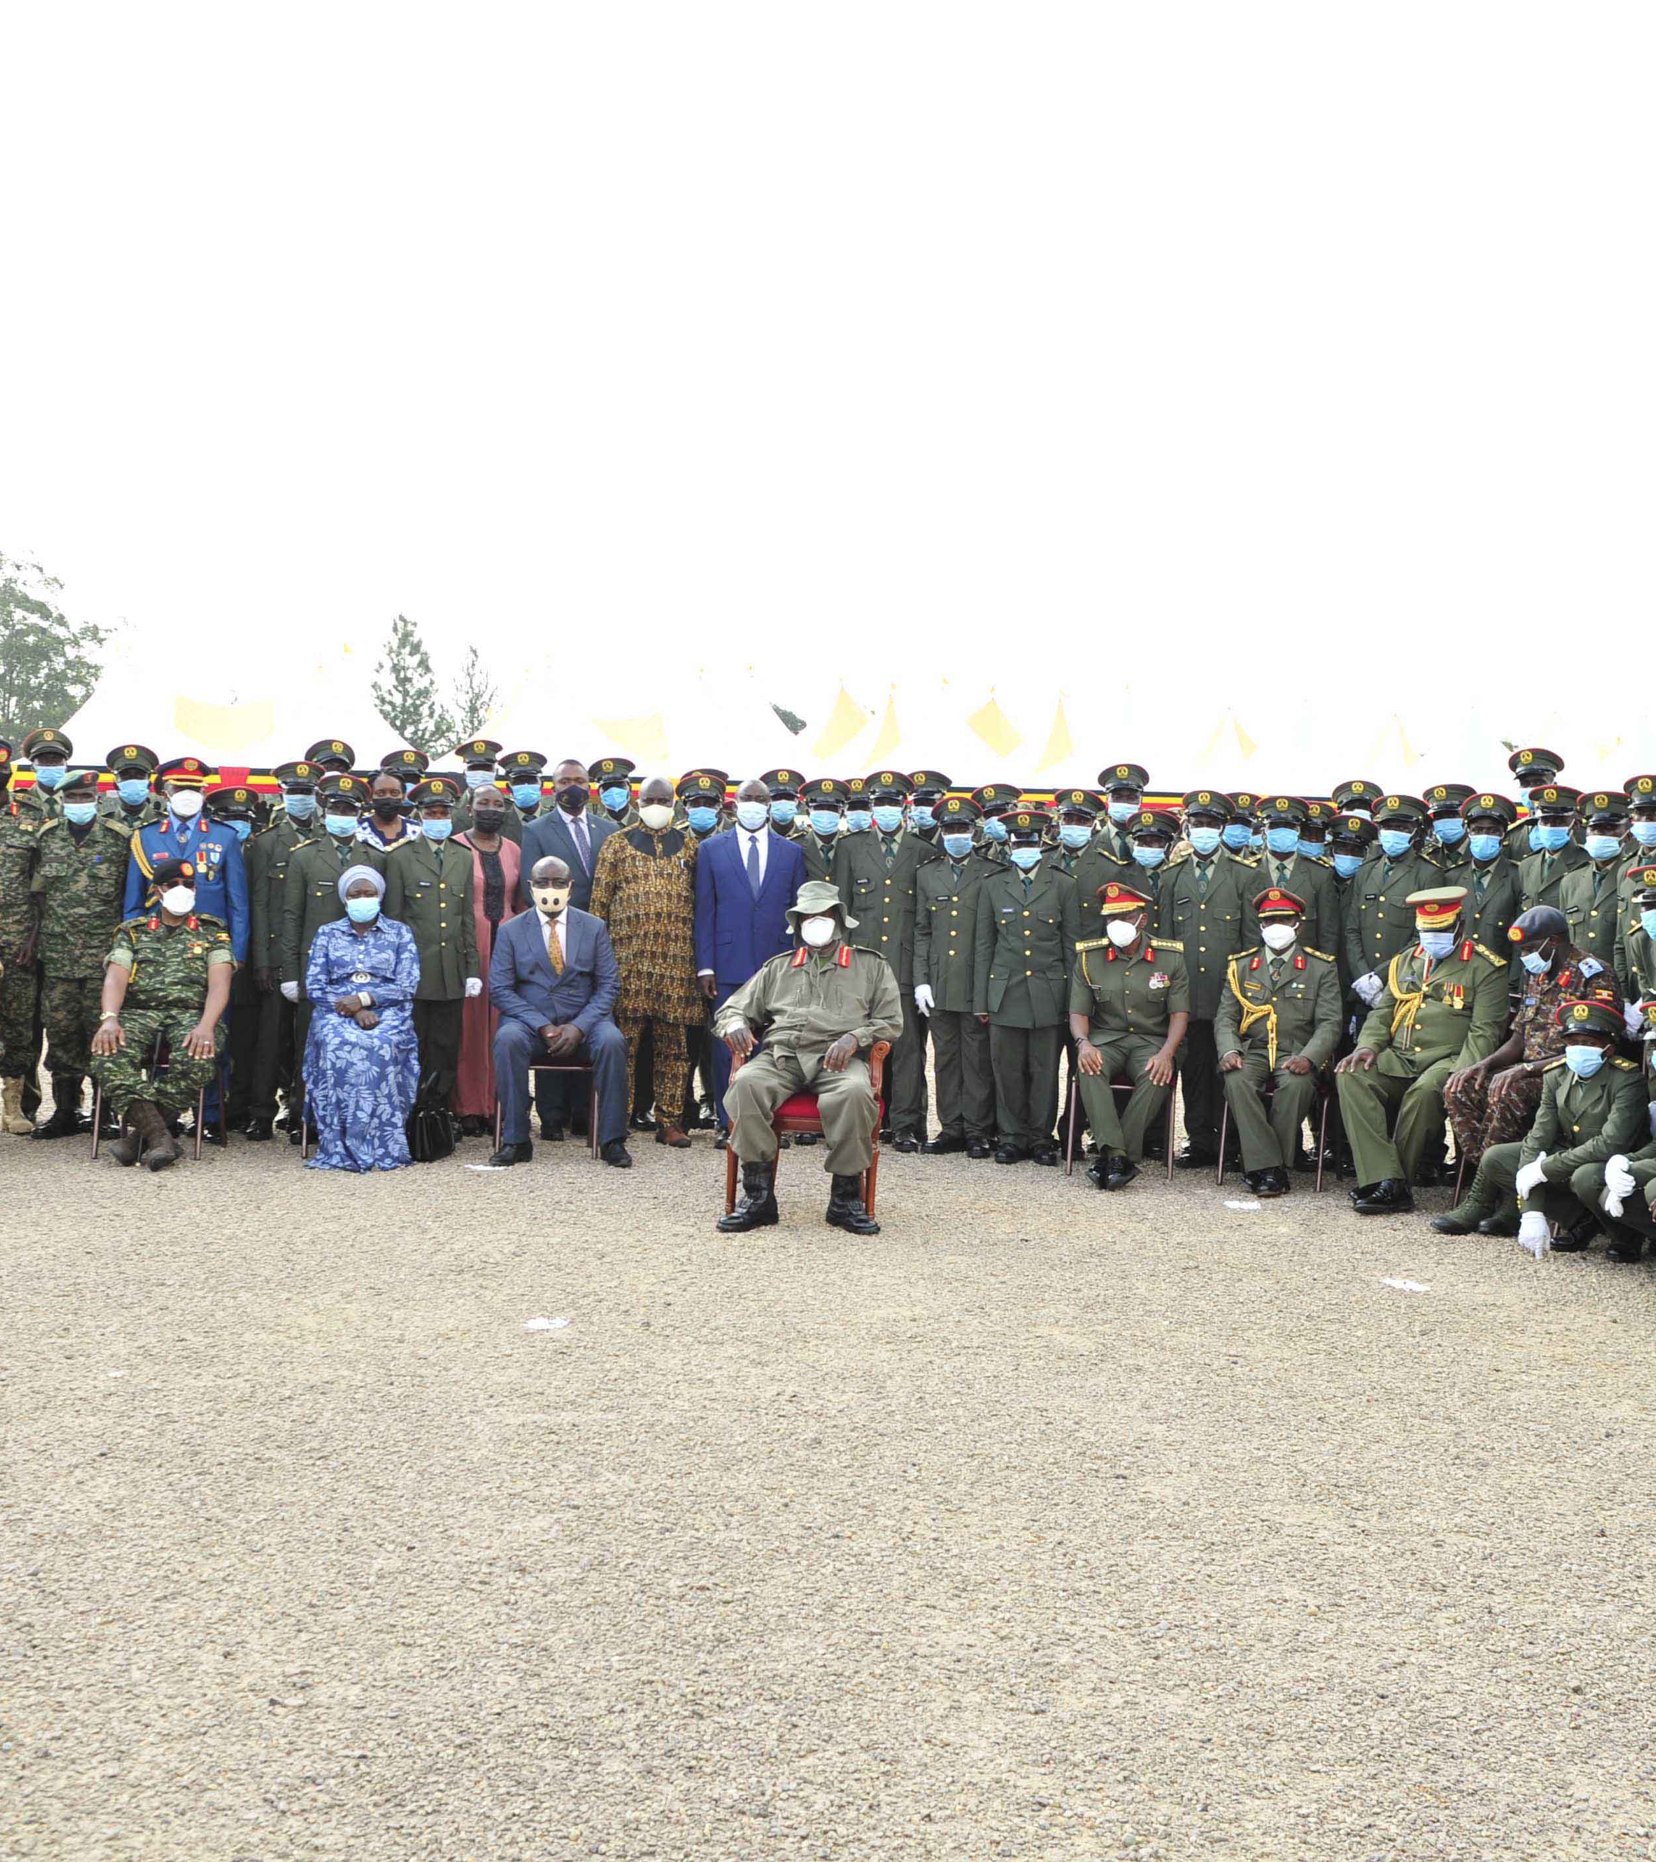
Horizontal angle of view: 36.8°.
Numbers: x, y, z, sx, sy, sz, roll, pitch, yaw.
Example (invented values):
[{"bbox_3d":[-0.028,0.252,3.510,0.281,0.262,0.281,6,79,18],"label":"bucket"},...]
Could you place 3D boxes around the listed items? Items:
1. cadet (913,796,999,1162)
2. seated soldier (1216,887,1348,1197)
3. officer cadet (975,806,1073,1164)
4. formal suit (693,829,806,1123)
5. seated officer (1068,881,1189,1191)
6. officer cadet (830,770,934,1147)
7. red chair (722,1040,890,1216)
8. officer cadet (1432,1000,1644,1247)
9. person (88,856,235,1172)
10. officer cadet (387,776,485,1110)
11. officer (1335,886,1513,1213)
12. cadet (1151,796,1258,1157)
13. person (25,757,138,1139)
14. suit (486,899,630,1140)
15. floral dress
[{"bbox_3d":[0.631,0.208,12.270,0.470,1.754,0.310,1,2,3],"label":"cadet"},{"bbox_3d":[2.052,0.480,11.246,0.580,1.347,0.780,2,2,11],"label":"seated soldier"},{"bbox_3d":[0.949,0.252,11.745,0.480,1.670,0.330,2,2,4],"label":"officer cadet"},{"bbox_3d":[-0.349,0.236,11.815,0.540,1.470,0.320,1,2,-2],"label":"formal suit"},{"bbox_3d":[1.381,0.463,11.380,0.550,1.320,0.800,2,2,6],"label":"seated officer"},{"bbox_3d":[0.274,0.147,12.231,0.510,1.864,0.320,1,2,0],"label":"officer cadet"},{"bbox_3d":[-0.081,0.629,10.250,0.660,1.000,0.660,2,2,8],"label":"red chair"},{"bbox_3d":[2.809,0.734,9.779,0.630,0.970,0.760,3,3,38],"label":"officer cadet"},{"bbox_3d":[-3.029,0.352,11.312,0.580,1.374,0.800,1,2,-5],"label":"person"},{"bbox_3d":[-1.918,0.139,12.150,0.520,1.740,0.330,1,2,-9],"label":"officer cadet"},{"bbox_3d":[2.625,0.488,10.851,0.700,1.360,0.860,3,3,27],"label":"officer"},{"bbox_3d":[1.814,0.225,11.954,0.510,1.795,0.320,2,2,7],"label":"cadet"},{"bbox_3d":[-3.643,0.108,12.094,0.510,1.779,0.330,1,2,-6],"label":"person"},{"bbox_3d":[-1.262,0.447,11.620,0.640,1.080,0.700,1,2,-7],"label":"suit"},{"bbox_3d":[-2.142,0.492,11.408,0.520,1.128,0.700,1,2,-3],"label":"floral dress"}]

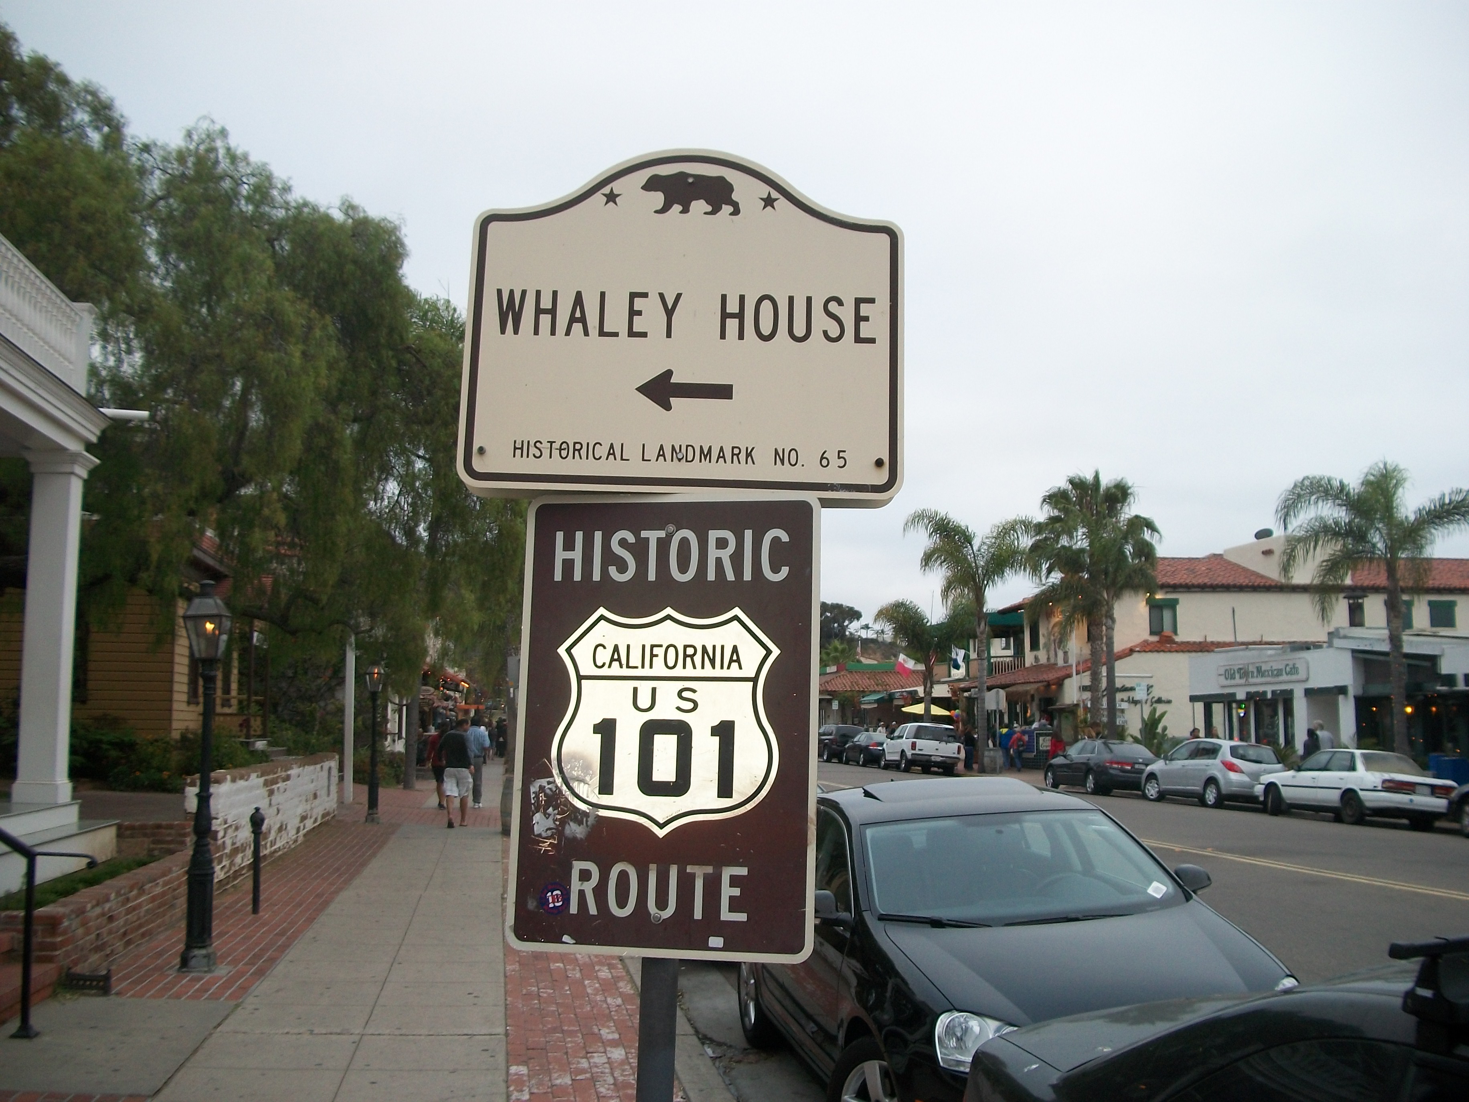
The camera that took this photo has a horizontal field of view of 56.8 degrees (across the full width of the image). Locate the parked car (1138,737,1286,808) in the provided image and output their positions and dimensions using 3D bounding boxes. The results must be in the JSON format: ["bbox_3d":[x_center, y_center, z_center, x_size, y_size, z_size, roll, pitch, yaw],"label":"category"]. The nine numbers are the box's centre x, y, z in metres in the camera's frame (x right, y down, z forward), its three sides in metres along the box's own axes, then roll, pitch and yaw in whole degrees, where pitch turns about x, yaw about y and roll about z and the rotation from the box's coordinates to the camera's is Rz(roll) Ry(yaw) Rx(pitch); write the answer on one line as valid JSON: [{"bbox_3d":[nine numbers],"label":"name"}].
[{"bbox_3d":[11.200,5.170,31.950,1.700,1.530,4.280,1,-7,-10],"label":"parked car"}]

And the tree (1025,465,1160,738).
[{"bbox_3d":[11.460,2.283,43.597,4.100,9.755,4.100,1,-7,-10],"label":"tree"}]

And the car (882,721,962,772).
[{"bbox_3d":[7.449,7.986,54.992,1.980,1.910,5.150,4,-8,-9],"label":"car"}]

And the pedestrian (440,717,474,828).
[{"bbox_3d":[-4.541,3.639,22.308,0.560,1.760,0.420,1,-7,-7],"label":"pedestrian"}]

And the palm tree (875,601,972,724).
[{"bbox_3d":[7.921,5.449,57.422,4.100,6.892,4.100,1,-7,-10],"label":"palm tree"}]

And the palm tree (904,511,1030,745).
[{"bbox_3d":[9.218,3.590,53.023,4.900,10.000,4.900,1,-6,-10],"label":"palm tree"}]

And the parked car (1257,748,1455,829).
[{"bbox_3d":[11.980,4.610,26.600,1.700,1.380,4.600,1,-7,-10],"label":"parked car"}]

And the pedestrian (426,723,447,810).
[{"bbox_3d":[-5.530,4.031,25.686,0.480,1.640,0.500,1,-6,-10],"label":"pedestrian"}]

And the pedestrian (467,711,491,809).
[{"bbox_3d":[-4.896,3.987,25.911,0.550,1.808,0.400,1,-7,-10],"label":"pedestrian"}]

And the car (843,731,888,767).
[{"bbox_3d":[6.289,8.958,61.167,1.820,1.450,4.800,4,-8,-9],"label":"car"}]

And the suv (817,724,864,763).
[{"bbox_3d":[5.197,9.596,67.644,1.840,1.790,4.800,4,-8,-9],"label":"suv"}]

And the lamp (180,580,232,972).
[{"bbox_3d":[-3.774,1.575,9.718,0.330,2.737,0.330,1,-7,-10],"label":"lamp"}]

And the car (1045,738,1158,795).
[{"bbox_3d":[10.282,6.008,37.926,1.810,1.450,4.800,4,-8,-9],"label":"car"}]

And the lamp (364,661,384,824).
[{"bbox_3d":[-5.914,3.134,22.337,0.320,2.620,0.320,1,-6,-10],"label":"lamp"}]

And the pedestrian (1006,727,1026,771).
[{"bbox_3d":[10.186,7.125,49.099,0.580,1.622,0.420,2,-7,-18],"label":"pedestrian"}]

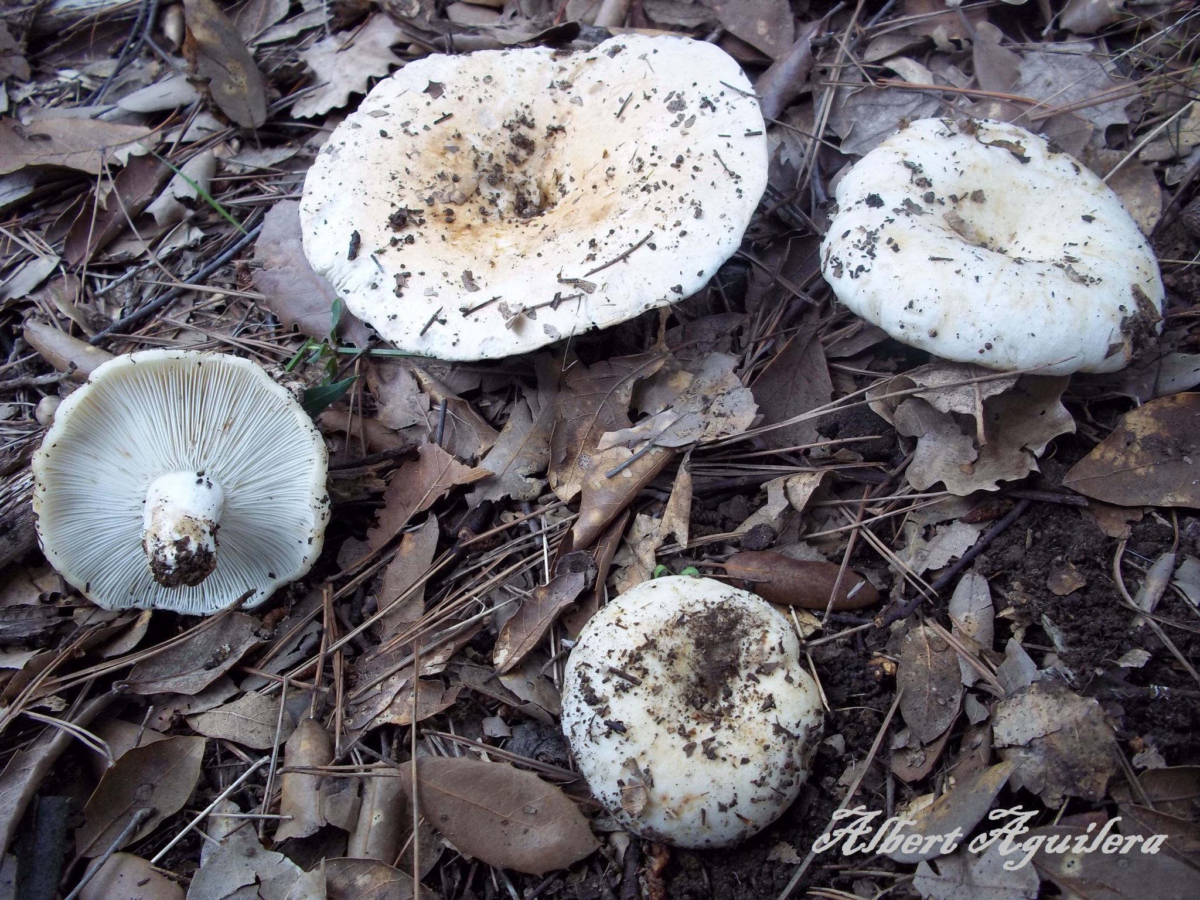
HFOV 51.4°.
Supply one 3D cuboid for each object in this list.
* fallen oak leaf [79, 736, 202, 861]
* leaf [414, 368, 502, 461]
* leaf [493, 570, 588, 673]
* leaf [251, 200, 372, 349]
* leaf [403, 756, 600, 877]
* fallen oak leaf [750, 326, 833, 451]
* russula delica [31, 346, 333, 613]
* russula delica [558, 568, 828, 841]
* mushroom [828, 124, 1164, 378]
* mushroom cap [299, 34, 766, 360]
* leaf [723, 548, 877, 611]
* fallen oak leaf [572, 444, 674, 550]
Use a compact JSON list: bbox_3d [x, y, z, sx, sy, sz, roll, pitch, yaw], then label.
[{"bbox_3d":[-0.146,0.107,0.393,0.029,0.010,0.050,35,62,22],"label":"fallen oak leaf"},{"bbox_3d":[-0.057,-0.014,0.455,0.018,0.018,0.051,-31,59,-21],"label":"leaf"},{"bbox_3d":[-0.020,0.054,0.405,0.013,0.015,0.046,31,59,21],"label":"leaf"},{"bbox_3d":[-0.118,-0.074,0.522,0.046,0.010,0.094,-27,59,-18],"label":"leaf"},{"bbox_3d":[-0.032,0.107,0.368,0.065,0.012,0.029,19,55,14],"label":"leaf"},{"bbox_3d":[0.073,-0.024,0.469,0.030,0.015,0.065,11,54,8],"label":"fallen oak leaf"},{"bbox_3d":[-0.138,0.016,0.410,0.099,0.096,0.056,0,25,-19],"label":"russula delica"},{"bbox_3d":[0.028,0.079,0.374,0.079,0.056,0.079,0,53,0],"label":"russula delica"},{"bbox_3d":[0.152,-0.073,0.498,0.134,0.057,0.125,0,55,0],"label":"mushroom"},{"bbox_3d":[-0.025,-0.083,0.498,0.178,0.065,0.174,0,55,0],"label":"mushroom cap"},{"bbox_3d":[0.066,0.043,0.414,0.053,0.013,0.020,11,54,8],"label":"leaf"},{"bbox_3d":[0.006,0.010,0.433,0.025,0.018,0.063,32,59,22],"label":"fallen oak leaf"}]

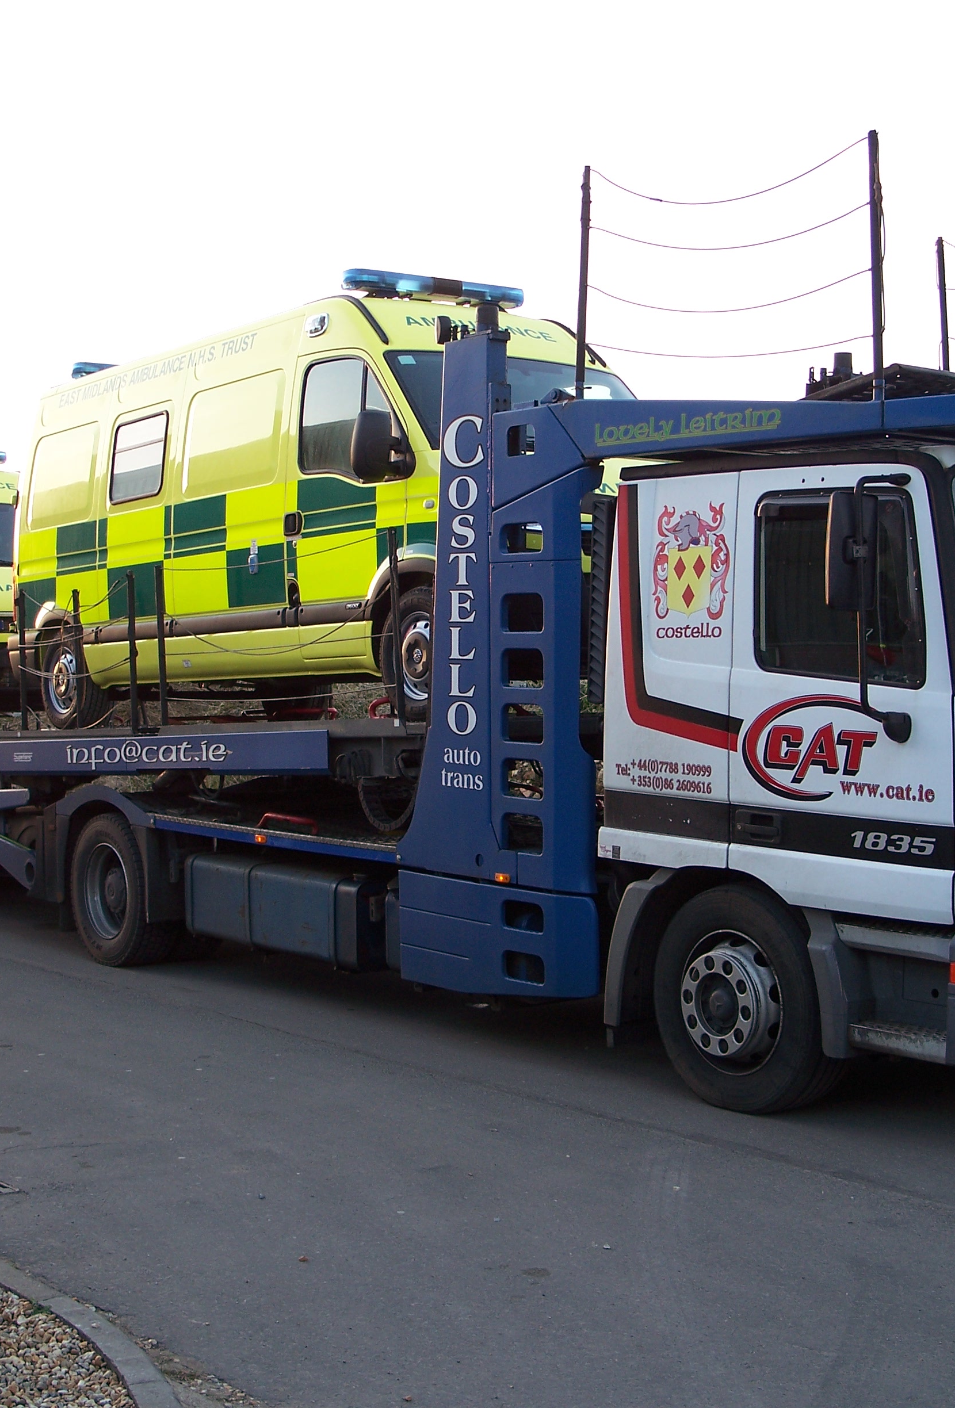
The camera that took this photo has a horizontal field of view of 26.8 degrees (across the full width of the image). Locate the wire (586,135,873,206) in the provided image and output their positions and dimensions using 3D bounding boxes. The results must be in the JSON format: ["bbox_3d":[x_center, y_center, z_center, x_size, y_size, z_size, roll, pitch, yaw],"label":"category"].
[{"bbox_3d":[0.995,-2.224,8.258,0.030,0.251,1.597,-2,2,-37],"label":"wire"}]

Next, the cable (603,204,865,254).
[{"bbox_3d":[0.997,-1.993,8.265,0.030,0.200,1.581,-2,2,-37],"label":"cable"}]

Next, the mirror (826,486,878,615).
[{"bbox_3d":[1.382,-0.570,7.432,0.190,0.440,0.090,-1,2,-27],"label":"mirror"}]

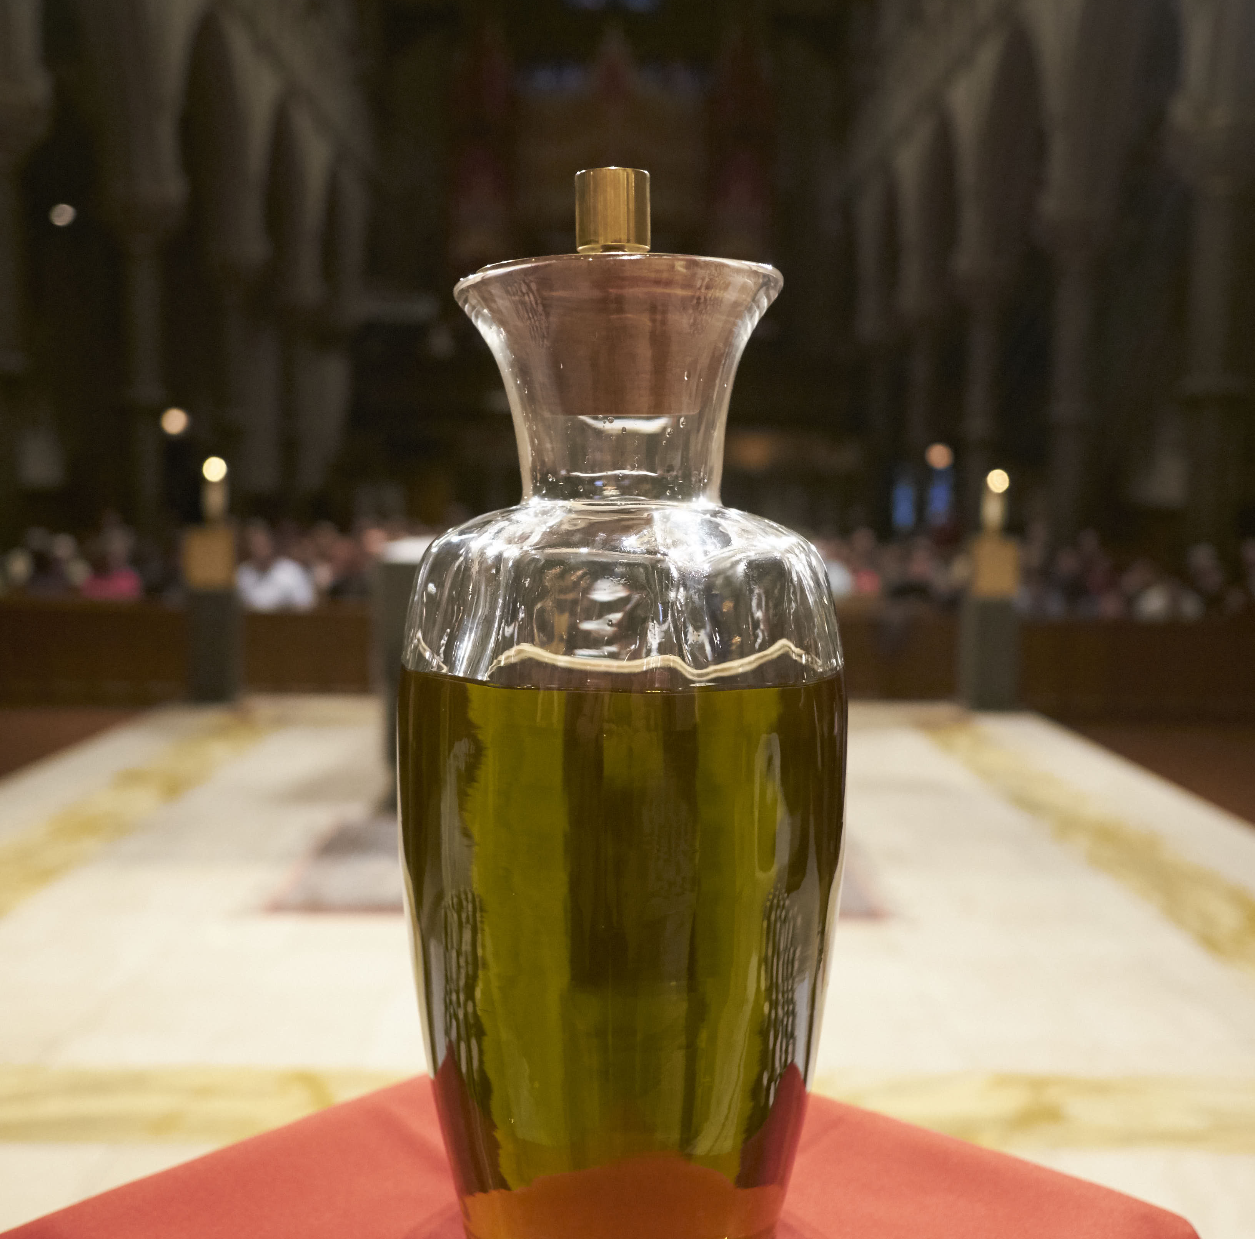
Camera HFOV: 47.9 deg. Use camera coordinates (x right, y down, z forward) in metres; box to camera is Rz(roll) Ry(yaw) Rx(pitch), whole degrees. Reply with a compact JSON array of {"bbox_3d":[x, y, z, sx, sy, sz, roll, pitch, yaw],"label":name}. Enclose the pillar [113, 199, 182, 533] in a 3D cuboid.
[{"bbox_3d":[-6.950,-3.070,20.390,0.920,6.200,0.920,1,4,-1],"label":"pillar"}]

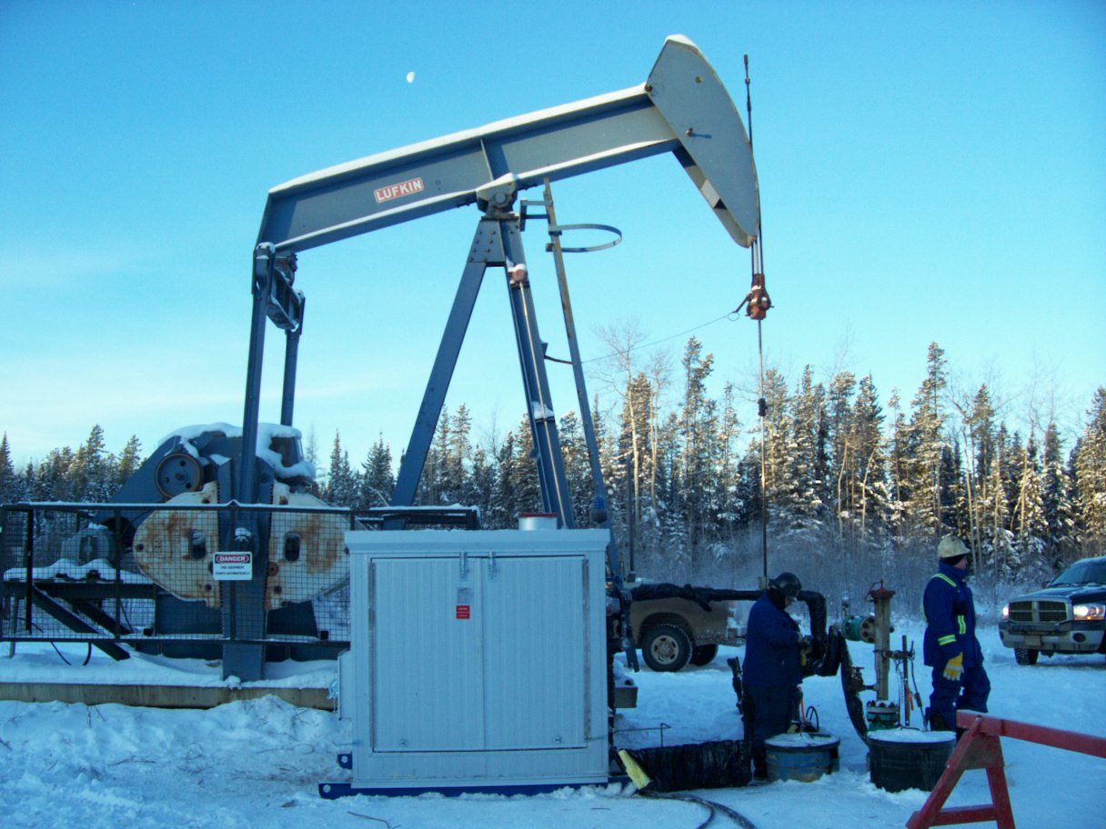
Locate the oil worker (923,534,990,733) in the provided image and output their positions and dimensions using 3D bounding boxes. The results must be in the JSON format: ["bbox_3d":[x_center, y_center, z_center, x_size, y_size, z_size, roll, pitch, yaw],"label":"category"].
[{"bbox_3d":[3.426,1.934,9.247,0.500,1.800,0.580,-4,-7,30],"label":"oil worker"}]

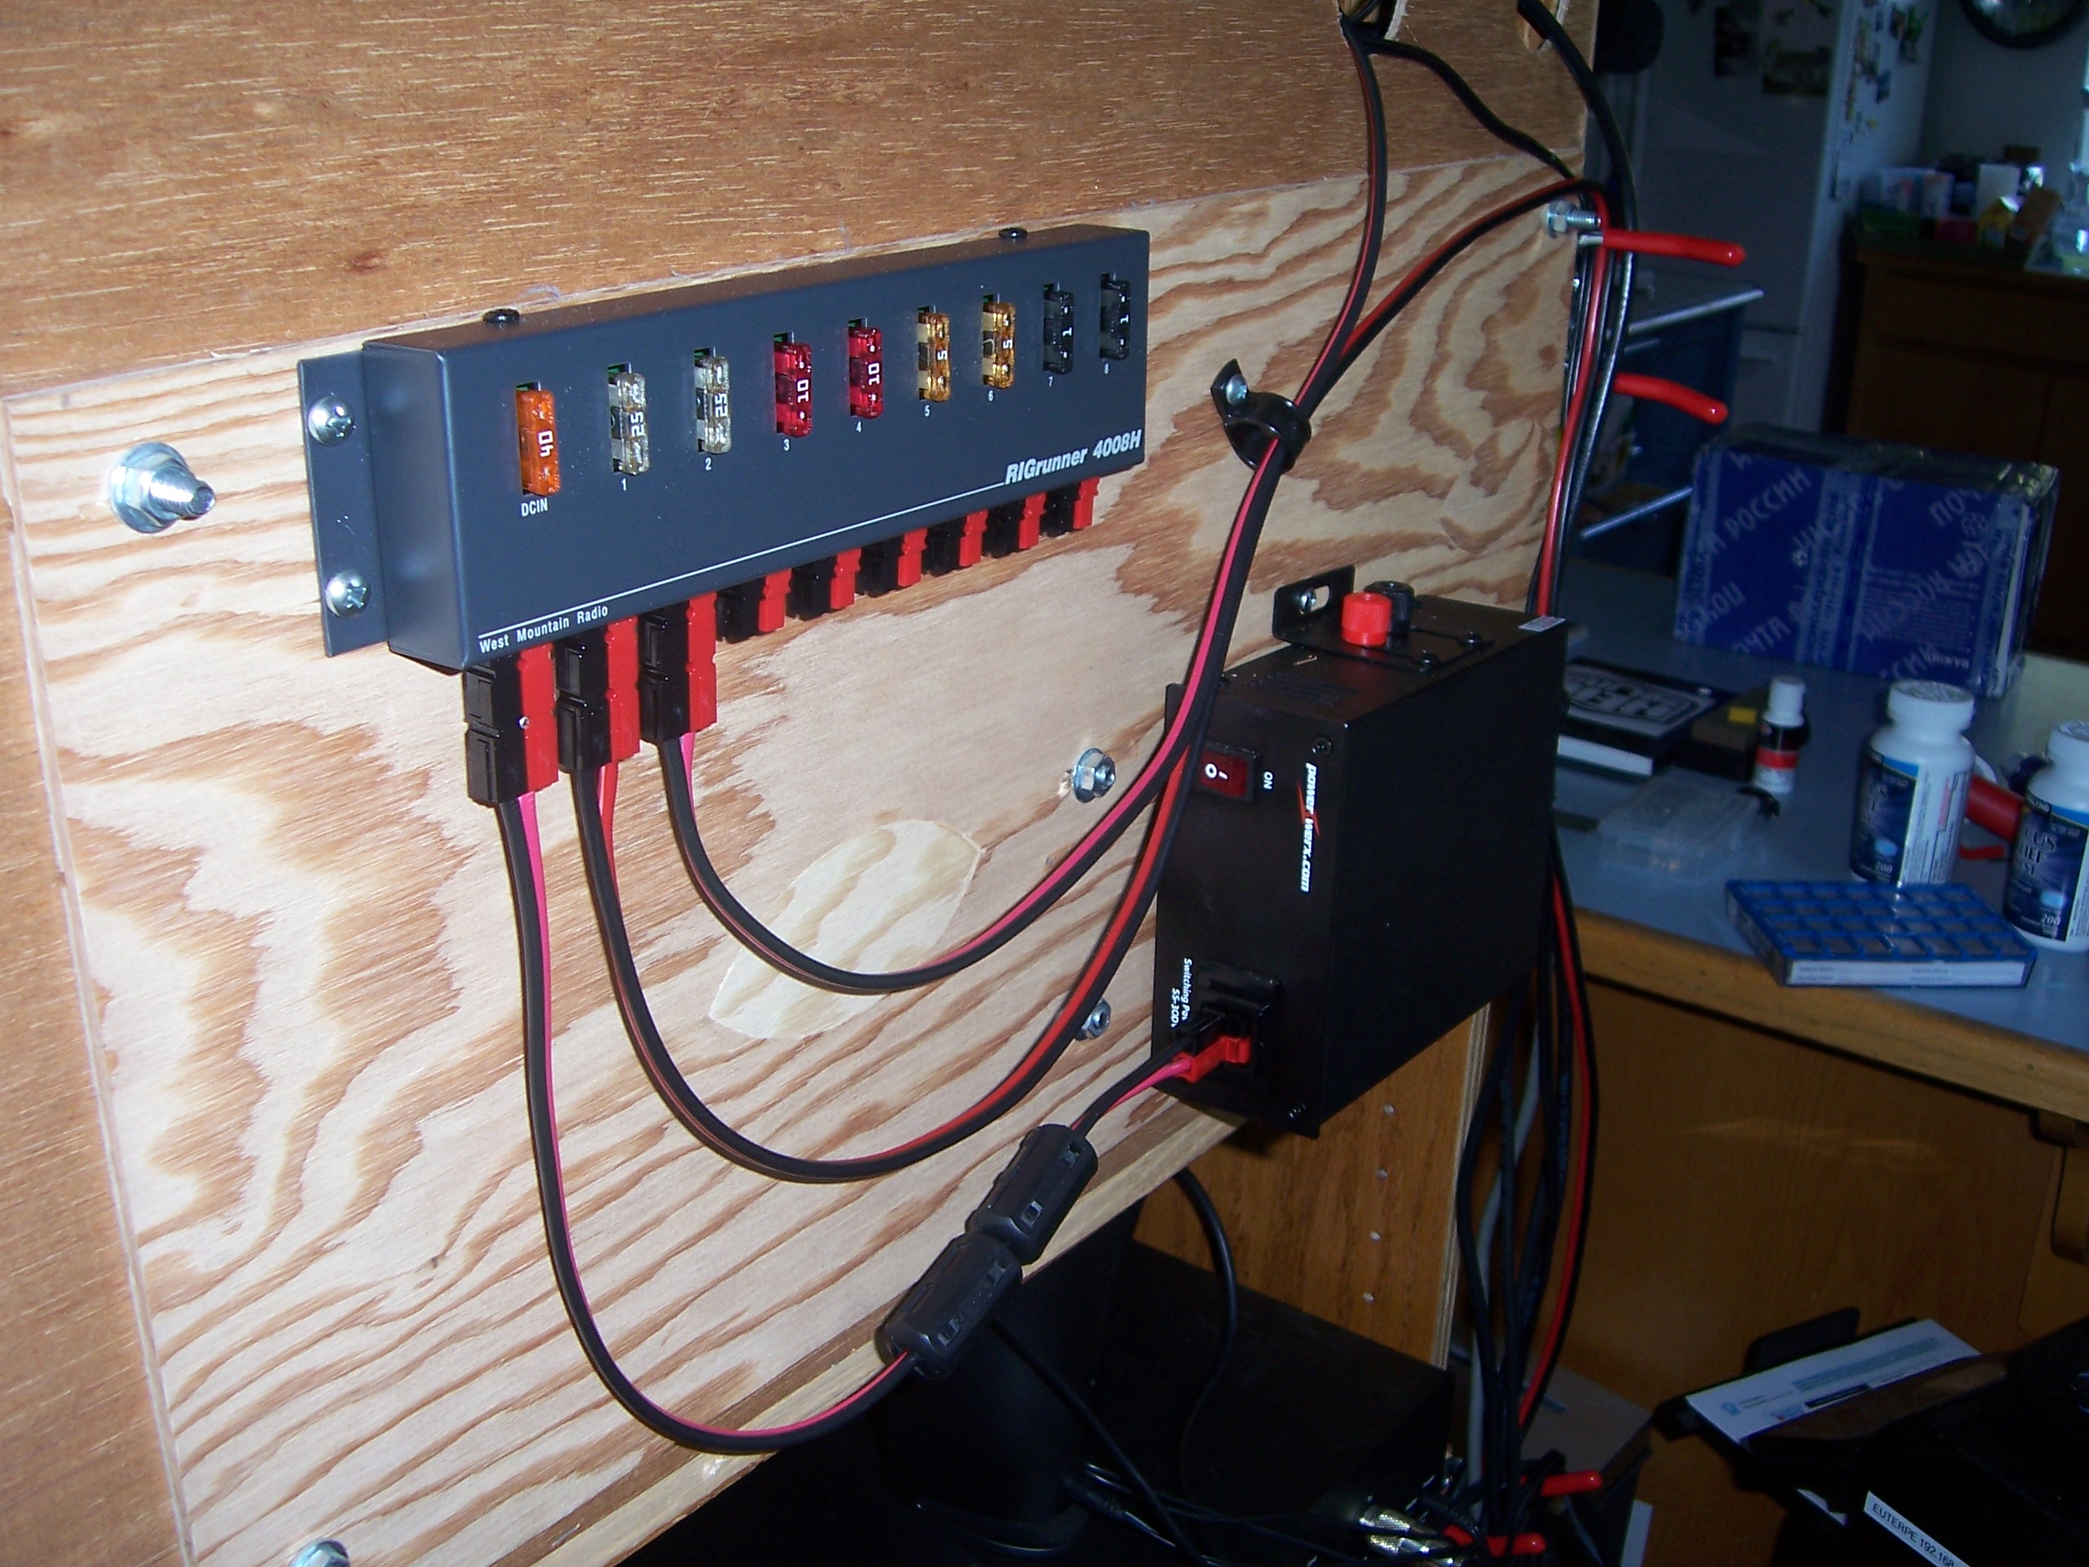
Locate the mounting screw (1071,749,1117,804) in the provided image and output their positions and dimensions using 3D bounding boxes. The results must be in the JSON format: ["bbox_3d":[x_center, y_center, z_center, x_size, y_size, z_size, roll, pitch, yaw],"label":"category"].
[{"bbox_3d":[0.017,-0.001,0.611,0.009,0.015,0.015,16,26,33],"label":"mounting screw"}]

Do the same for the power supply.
[{"bbox_3d":[0.102,0.013,0.690,0.061,0.141,0.146,13,22,35],"label":"power supply"}]

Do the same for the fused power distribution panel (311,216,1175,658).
[{"bbox_3d":[-0.047,-0.081,0.471,0.025,0.059,0.245,16,26,33],"label":"fused power distribution panel"}]

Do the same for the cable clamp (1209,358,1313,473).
[{"bbox_3d":[0.064,-0.103,0.629,0.019,0.036,0.015,16,52,33],"label":"cable clamp"}]

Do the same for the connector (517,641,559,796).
[{"bbox_3d":[-0.101,-0.014,0.423,0.008,0.030,0.008,16,26,33],"label":"connector"}]

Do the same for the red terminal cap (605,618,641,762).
[{"bbox_3d":[-0.088,-0.021,0.439,0.008,0.030,0.008,16,26,33],"label":"red terminal cap"}]

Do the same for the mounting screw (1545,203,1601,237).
[{"bbox_3d":[0.191,-0.201,0.776,0.016,0.014,0.014,16,26,33],"label":"mounting screw"}]

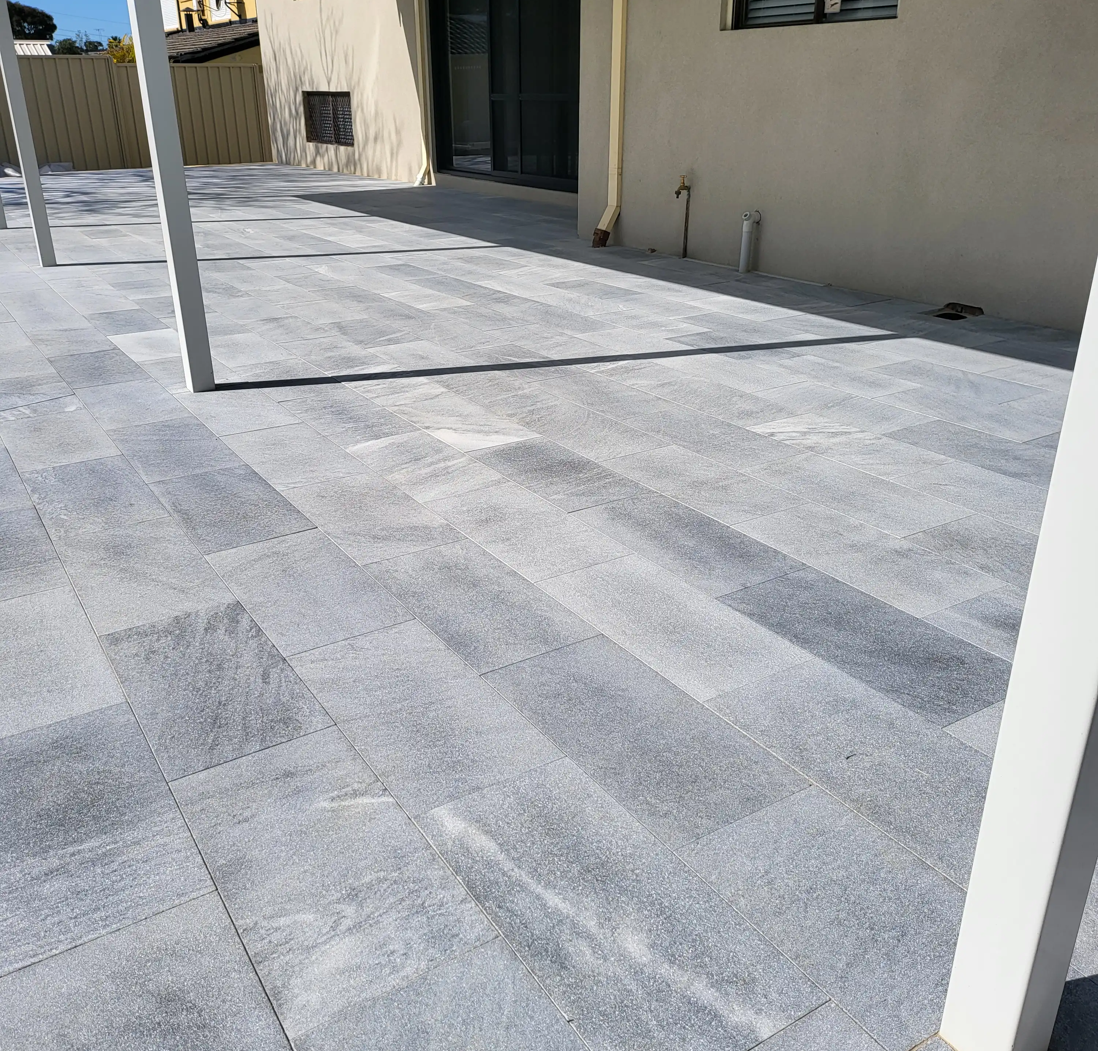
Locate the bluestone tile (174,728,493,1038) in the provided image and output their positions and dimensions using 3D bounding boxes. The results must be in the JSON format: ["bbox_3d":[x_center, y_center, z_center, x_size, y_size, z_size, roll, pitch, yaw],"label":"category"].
[{"bbox_3d":[-0.354,0.510,1.560,0.300,0.024,0.600,-15,27,-29],"label":"bluestone tile"}]

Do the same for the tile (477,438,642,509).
[{"bbox_3d":[0.018,-0.153,3.078,0.300,0.024,0.600,-15,27,-29],"label":"tile"}]

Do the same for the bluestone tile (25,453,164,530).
[{"bbox_3d":[-1.325,-0.083,2.952,0.300,0.024,0.600,-15,27,-29],"label":"bluestone tile"}]

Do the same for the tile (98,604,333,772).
[{"bbox_3d":[-0.677,0.313,2.023,0.300,0.024,0.600,-15,27,-29],"label":"tile"}]

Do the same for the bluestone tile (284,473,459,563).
[{"bbox_3d":[-0.497,-0.024,2.802,0.300,0.020,0.601,-15,27,-29],"label":"bluestone tile"}]

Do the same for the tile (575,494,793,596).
[{"bbox_3d":[0.343,0.046,2.612,0.300,0.024,0.600,-15,27,-29],"label":"tile"}]

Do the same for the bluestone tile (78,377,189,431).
[{"bbox_3d":[-1.557,-0.449,3.807,0.300,0.020,0.601,-15,27,-29],"label":"bluestone tile"}]

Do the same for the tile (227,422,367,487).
[{"bbox_3d":[-0.823,-0.223,3.269,0.300,0.020,0.601,-15,27,-29],"label":"tile"}]

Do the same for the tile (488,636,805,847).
[{"bbox_3d":[0.155,0.376,1.867,0.300,0.020,0.601,-15,27,-29],"label":"tile"}]

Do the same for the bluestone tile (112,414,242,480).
[{"bbox_3d":[-1.228,-0.246,3.326,0.300,0.024,0.600,-15,27,-29],"label":"bluestone tile"}]

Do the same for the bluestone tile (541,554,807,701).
[{"bbox_3d":[0.255,0.214,2.235,0.300,0.020,0.601,-15,27,-29],"label":"bluestone tile"}]

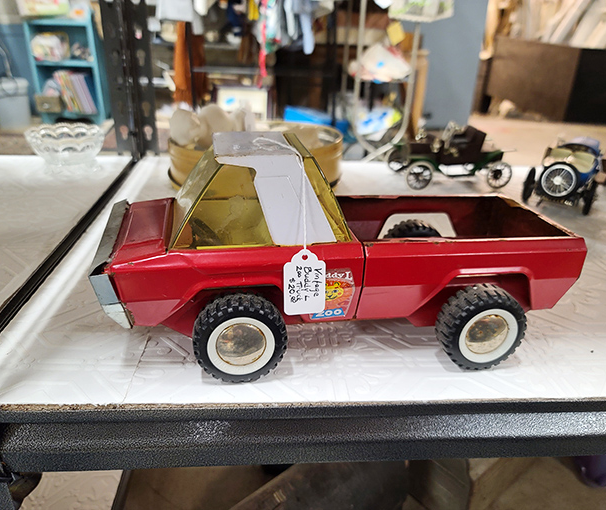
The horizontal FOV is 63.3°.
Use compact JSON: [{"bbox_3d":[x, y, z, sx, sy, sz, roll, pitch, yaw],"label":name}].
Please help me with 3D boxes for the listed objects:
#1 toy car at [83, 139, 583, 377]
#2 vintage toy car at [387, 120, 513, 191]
[{"bbox_3d":[0.025,-0.012,0.369,0.328,0.144,0.141,-1,25,-10],"label":"toy car"},{"bbox_3d":[0.237,-0.162,0.782,0.189,0.094,0.095,-2,25,-12],"label":"vintage toy car"}]

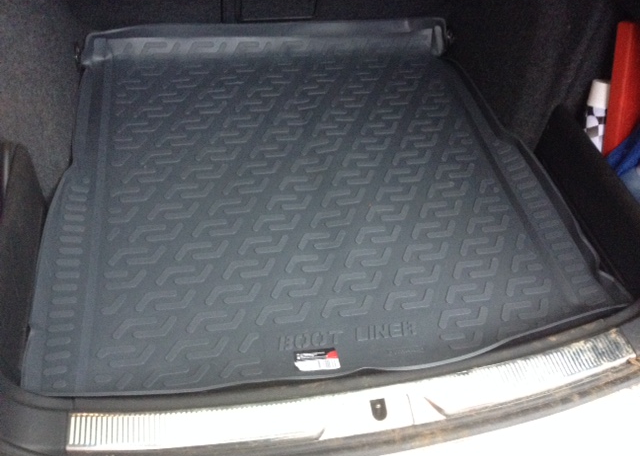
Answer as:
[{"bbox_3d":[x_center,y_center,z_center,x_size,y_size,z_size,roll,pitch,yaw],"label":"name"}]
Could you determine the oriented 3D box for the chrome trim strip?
[{"bbox_3d":[0.085,0.282,0.990,0.942,0.030,0.110,-6,48,-9],"label":"chrome trim strip"}]

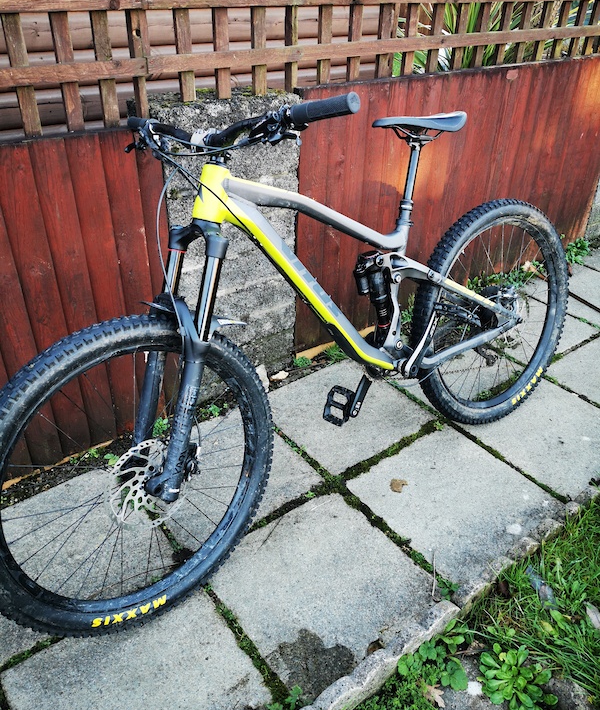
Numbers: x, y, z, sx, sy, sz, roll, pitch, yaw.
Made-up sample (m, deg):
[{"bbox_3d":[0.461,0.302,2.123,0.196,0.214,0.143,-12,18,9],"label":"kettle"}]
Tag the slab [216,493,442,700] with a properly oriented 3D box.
[{"bbox_3d":[0.058,0.575,1.548,0.449,0.045,0.442,-22,40,-31],"label":"slab"}]

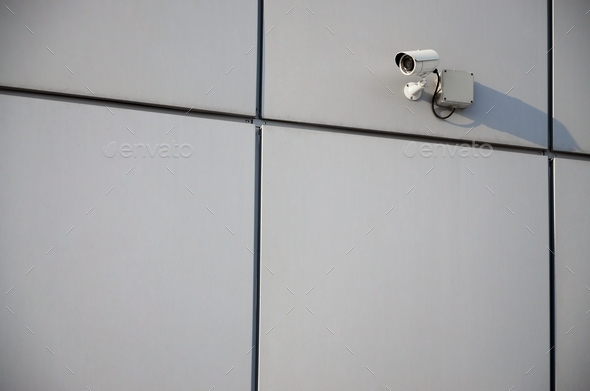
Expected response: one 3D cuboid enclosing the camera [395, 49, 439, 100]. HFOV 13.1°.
[{"bbox_3d":[0.380,-0.398,8.240,0.156,0.151,0.128,3,-11,-41],"label":"camera"}]

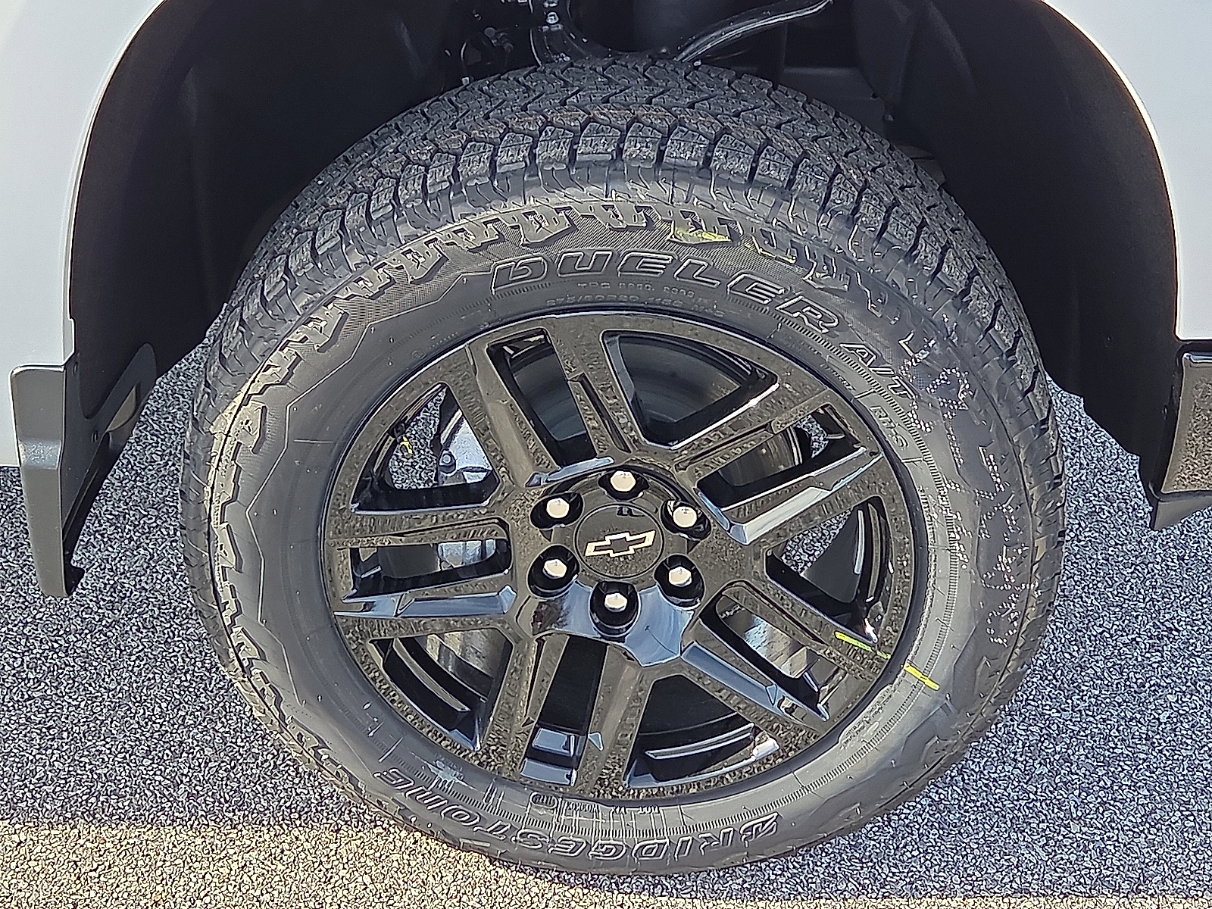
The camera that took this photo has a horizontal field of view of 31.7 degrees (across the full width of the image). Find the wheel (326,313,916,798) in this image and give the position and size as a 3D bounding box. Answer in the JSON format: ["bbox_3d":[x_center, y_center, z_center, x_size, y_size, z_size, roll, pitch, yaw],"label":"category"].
[{"bbox_3d":[0.016,0.052,2.090,0.550,0.550,0.225,1,32,2],"label":"wheel"}]

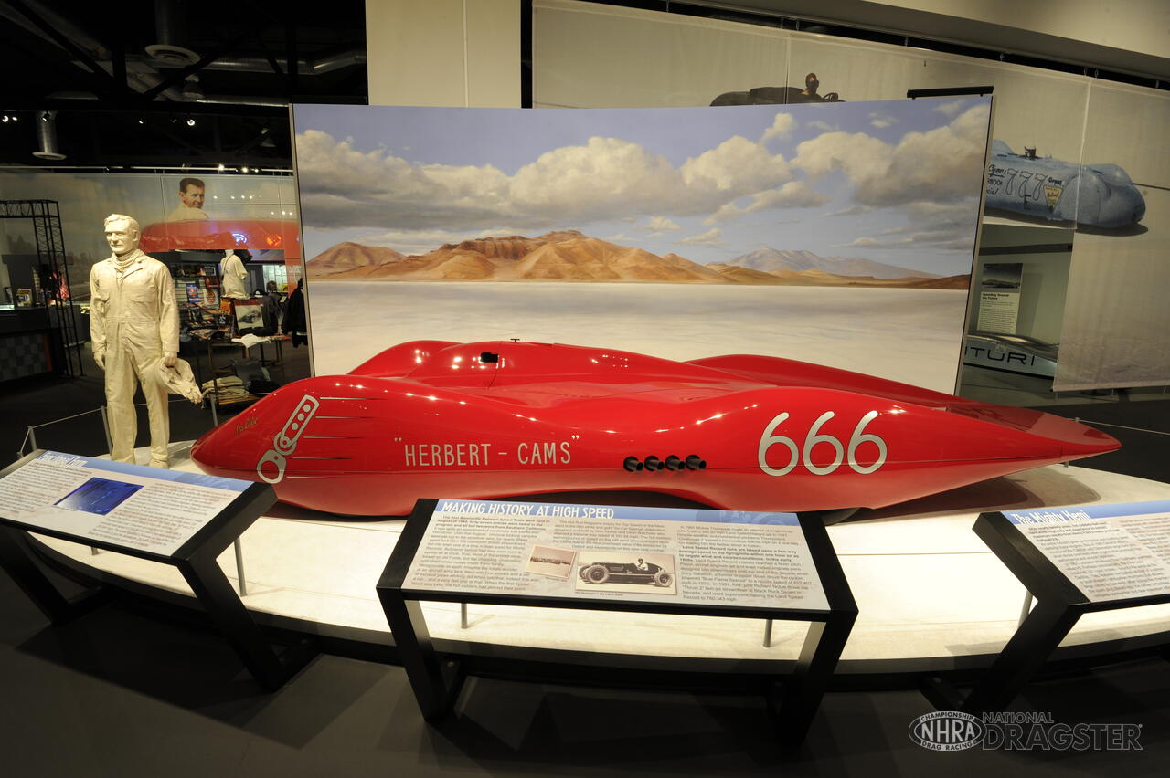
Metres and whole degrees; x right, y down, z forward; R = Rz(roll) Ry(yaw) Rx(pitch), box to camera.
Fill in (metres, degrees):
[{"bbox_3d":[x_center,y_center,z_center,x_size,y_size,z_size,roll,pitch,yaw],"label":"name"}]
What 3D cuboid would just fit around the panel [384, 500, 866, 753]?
[{"bbox_3d":[0.081,0.751,1.591,1.246,0.763,0.440,1,11,4],"label":"panel"}]

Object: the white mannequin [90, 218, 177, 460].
[{"bbox_3d":[-3.391,-0.313,3.853,0.580,1.810,0.360,-3,11,-14],"label":"white mannequin"}]

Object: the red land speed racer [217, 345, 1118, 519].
[{"bbox_3d":[0.450,0.168,3.624,5.850,0.950,1.820,0,11,2],"label":"red land speed racer"}]

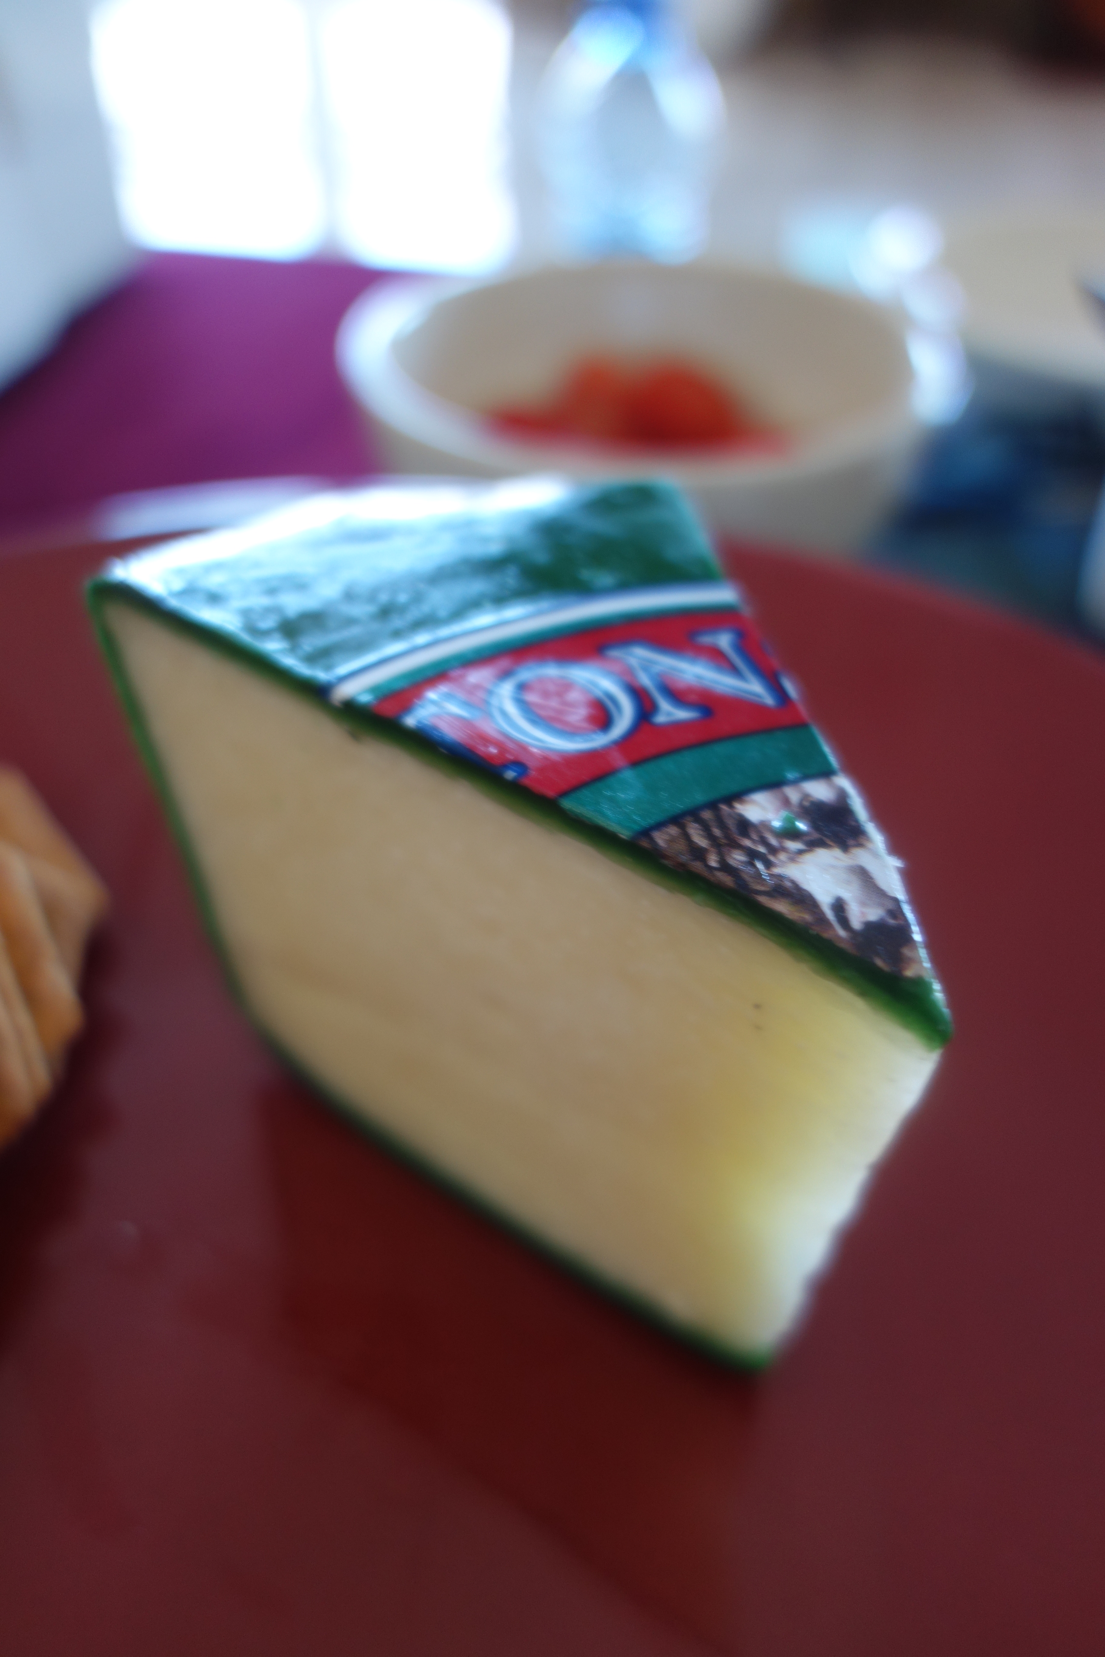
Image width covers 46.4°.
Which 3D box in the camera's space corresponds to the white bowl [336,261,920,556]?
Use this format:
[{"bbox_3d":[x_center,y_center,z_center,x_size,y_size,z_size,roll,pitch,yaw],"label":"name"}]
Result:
[{"bbox_3d":[0.014,-0.078,0.279,0.118,0.052,0.118,2,40,-2],"label":"white bowl"}]

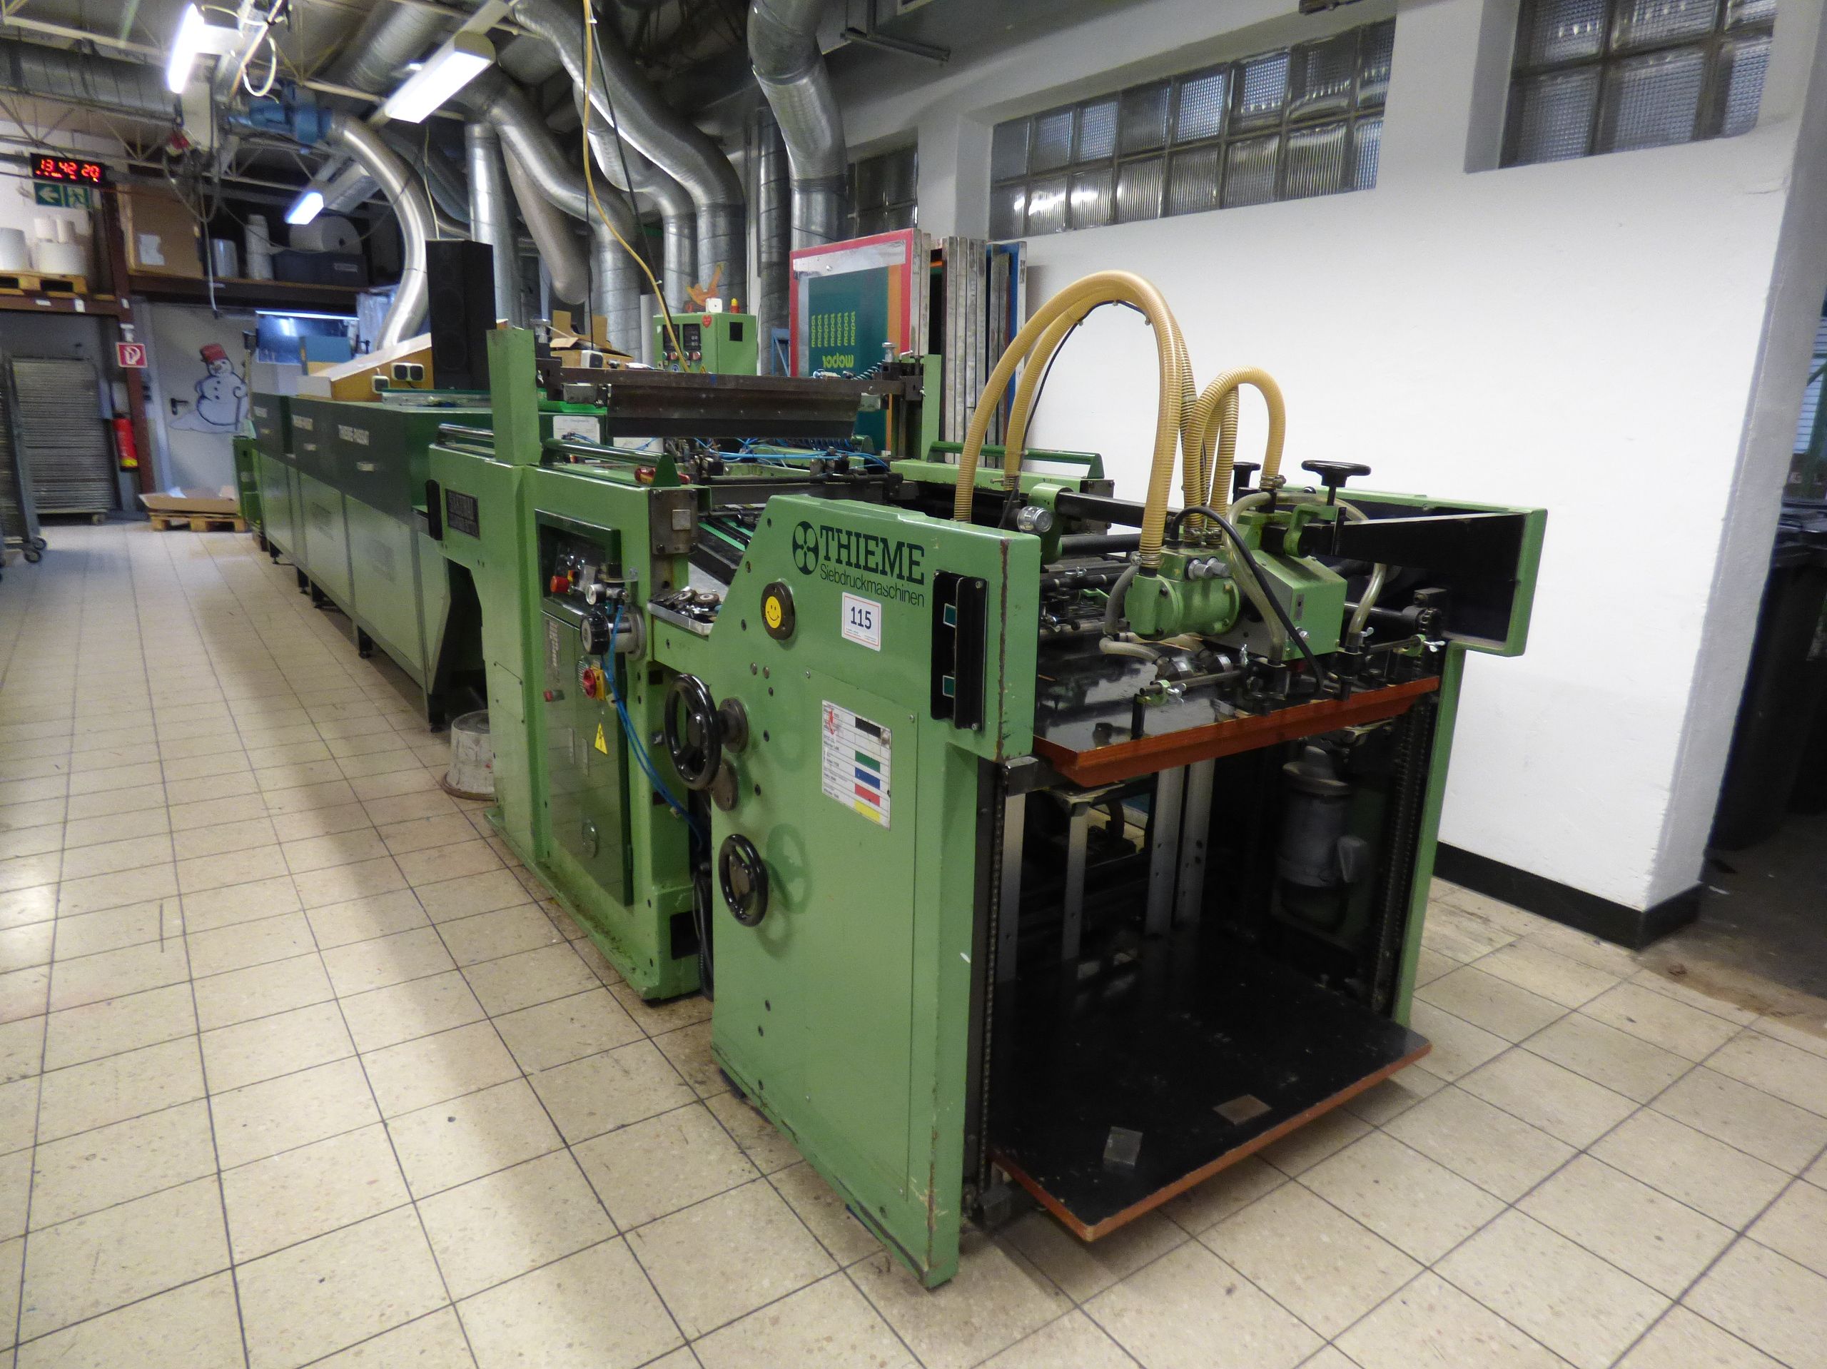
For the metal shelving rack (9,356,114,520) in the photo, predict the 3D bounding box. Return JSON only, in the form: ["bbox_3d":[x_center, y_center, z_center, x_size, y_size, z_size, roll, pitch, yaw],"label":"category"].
[{"bbox_3d":[-7.913,-2.259,9.766,0.800,1.470,0.800,-9,19,-35],"label":"metal shelving rack"}]

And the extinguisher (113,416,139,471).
[{"bbox_3d":[-7.521,-2.299,10.088,0.170,0.510,0.170,-9,19,-35],"label":"extinguisher"}]

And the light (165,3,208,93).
[{"bbox_3d":[-3.247,-2.831,4.693,0.130,0.080,1.310,-9,19,-35],"label":"light"}]

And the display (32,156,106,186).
[{"bbox_3d":[-7.088,-4.302,8.863,0.470,0.180,0.080,-9,19,-35],"label":"display"}]

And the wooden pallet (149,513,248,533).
[{"bbox_3d":[-6.646,-1.587,9.984,0.800,0.144,1.100,-4,16,-22],"label":"wooden pallet"}]

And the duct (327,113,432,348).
[{"bbox_3d":[-3.390,-2.877,6.784,0.563,1.379,0.280,-9,19,-35],"label":"duct"}]

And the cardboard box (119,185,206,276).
[{"bbox_3d":[-7.170,-4.311,10.163,0.580,0.790,0.500,-9,19,-35],"label":"cardboard box"}]

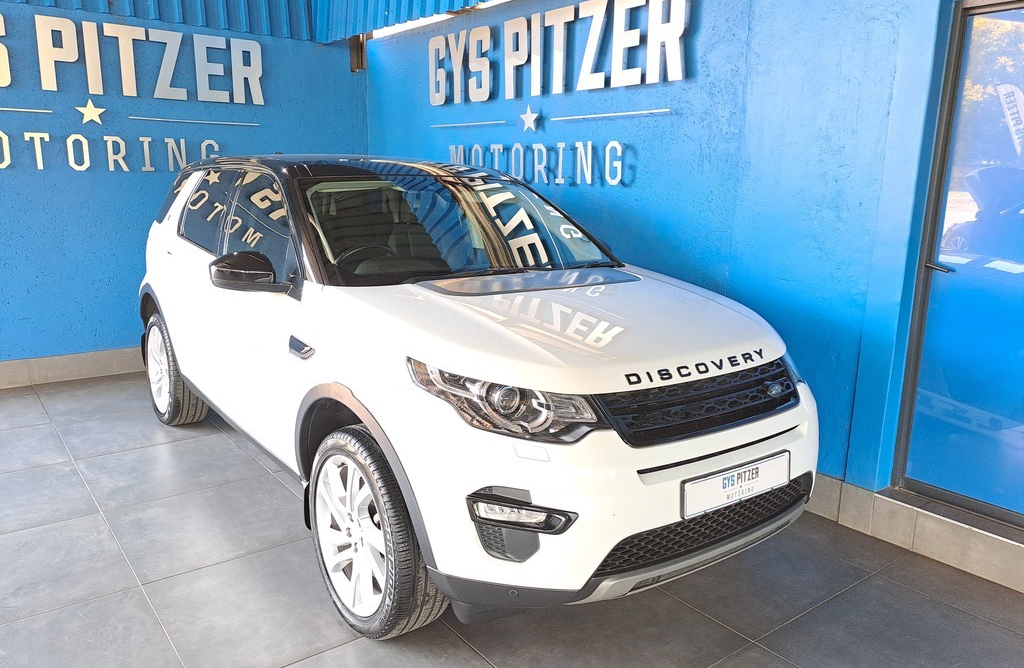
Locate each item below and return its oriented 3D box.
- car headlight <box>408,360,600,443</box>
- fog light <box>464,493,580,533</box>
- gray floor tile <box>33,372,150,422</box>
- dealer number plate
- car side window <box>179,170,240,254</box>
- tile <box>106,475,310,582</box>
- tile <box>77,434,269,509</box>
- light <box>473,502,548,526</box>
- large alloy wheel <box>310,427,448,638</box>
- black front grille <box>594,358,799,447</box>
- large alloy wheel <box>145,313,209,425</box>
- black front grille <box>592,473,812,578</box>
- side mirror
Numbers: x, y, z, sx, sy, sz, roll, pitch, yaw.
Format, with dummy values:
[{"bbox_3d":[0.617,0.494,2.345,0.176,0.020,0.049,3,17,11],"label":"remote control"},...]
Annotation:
[{"bbox_3d":[-0.015,0.183,2.122,0.425,0.210,0.405,-7,14,-37],"label":"car headlight"},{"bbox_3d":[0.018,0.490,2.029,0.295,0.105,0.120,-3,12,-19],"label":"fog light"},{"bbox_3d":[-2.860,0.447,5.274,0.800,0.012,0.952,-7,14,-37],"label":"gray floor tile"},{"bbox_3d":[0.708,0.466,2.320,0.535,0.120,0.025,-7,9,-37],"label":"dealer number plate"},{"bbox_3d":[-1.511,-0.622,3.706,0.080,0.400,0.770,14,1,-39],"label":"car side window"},{"bbox_3d":[-1.346,0.857,3.373,0.800,0.012,0.804,-7,14,-37],"label":"tile"},{"bbox_3d":[-1.832,0.722,3.979,0.800,0.012,0.800,-7,14,-37],"label":"tile"},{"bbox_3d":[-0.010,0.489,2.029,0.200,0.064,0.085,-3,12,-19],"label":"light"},{"bbox_3d":[-0.456,0.655,2.558,0.250,0.725,0.728,-7,14,-37],"label":"large alloy wheel"},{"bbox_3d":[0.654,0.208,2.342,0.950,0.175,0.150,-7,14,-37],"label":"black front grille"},{"bbox_3d":[-2.118,0.210,4.689,0.245,0.730,0.730,-7,14,-37],"label":"large alloy wheel"},{"bbox_3d":[0.689,0.602,2.384,1.110,0.175,0.120,-7,14,-37],"label":"black front grille"},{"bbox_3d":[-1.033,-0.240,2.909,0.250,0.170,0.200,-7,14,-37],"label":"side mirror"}]

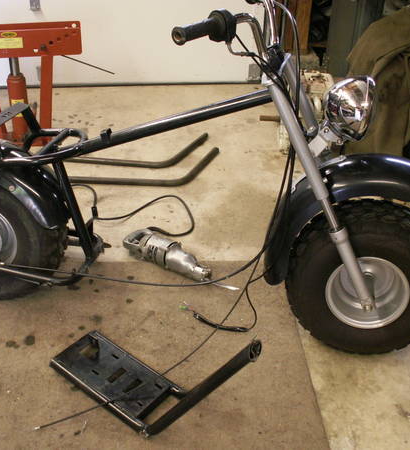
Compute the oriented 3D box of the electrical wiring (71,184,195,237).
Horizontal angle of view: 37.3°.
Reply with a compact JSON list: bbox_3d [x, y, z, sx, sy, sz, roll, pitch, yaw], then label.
[{"bbox_3d":[-0.337,-0.075,2.606,0.610,0.050,0.380,7,26,7],"label":"electrical wiring"}]

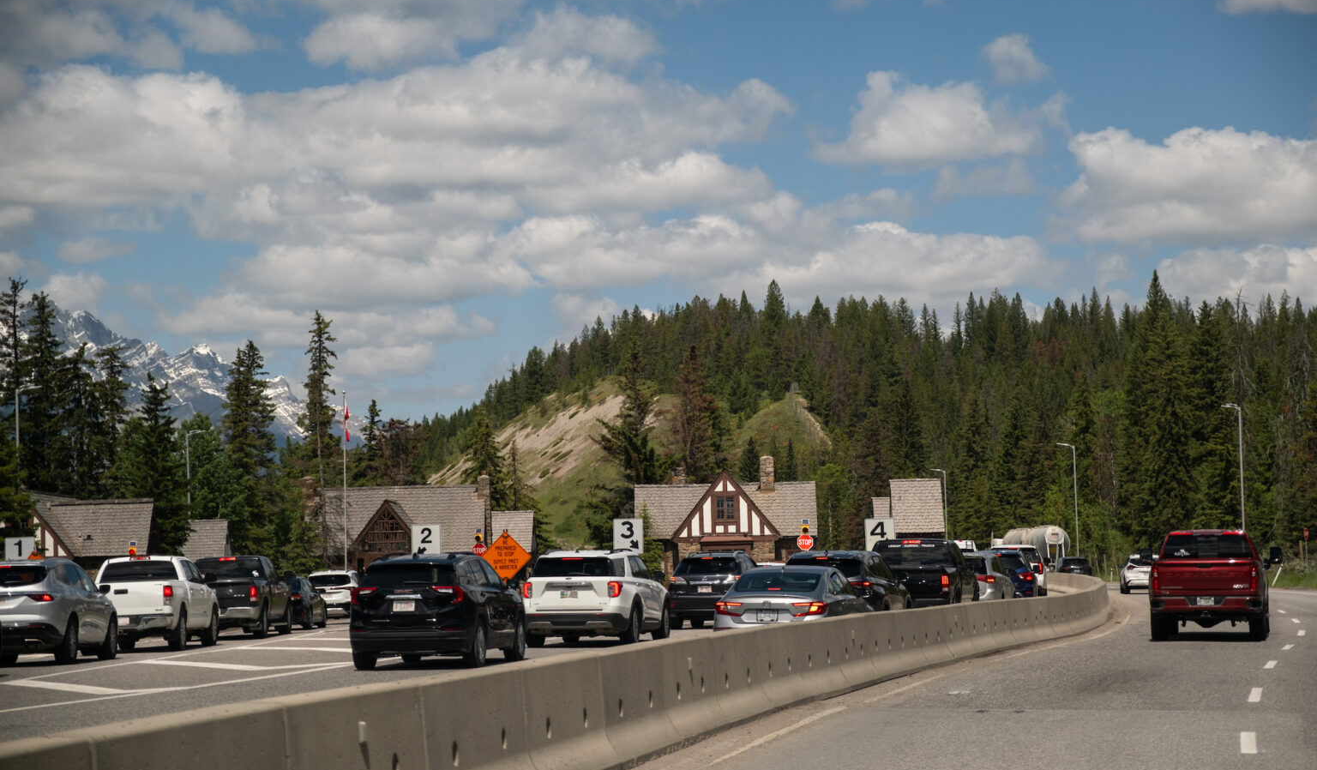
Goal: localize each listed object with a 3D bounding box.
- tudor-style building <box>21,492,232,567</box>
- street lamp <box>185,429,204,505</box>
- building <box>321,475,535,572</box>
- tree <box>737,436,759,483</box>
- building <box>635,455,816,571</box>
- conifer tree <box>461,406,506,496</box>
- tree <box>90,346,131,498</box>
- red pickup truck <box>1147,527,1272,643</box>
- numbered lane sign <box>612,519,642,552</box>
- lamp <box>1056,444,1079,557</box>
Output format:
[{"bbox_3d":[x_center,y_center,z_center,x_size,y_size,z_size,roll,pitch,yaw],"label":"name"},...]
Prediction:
[{"bbox_3d":[-25.545,7.809,136.814,11.000,5.800,7.500,-1,-4,0],"label":"tudor-style building"},{"bbox_3d":[-23.706,6.646,149.729,1.100,8.880,0.300,-1,-4,6],"label":"street lamp"},{"bbox_3d":[-11.042,7.507,140.795,10.400,6.400,7.000,-1,-4,0],"label":"building"},{"bbox_3d":[5.212,7.159,164.736,2.400,8.650,2.400,-1,-4,0],"label":"tree"},{"bbox_3d":[3.316,6.791,139.779,8.700,6.900,6.500,-1,-4,0],"label":"building"},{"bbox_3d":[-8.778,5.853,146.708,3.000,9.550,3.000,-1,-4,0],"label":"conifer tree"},{"bbox_3d":[-31.366,5.238,167.520,3.000,15.000,3.000,-1,-4,0],"label":"tree"},{"bbox_3d":[10.491,3.784,55.569,2.080,2.030,6.350,-2,-4,13],"label":"red pickup truck"},{"bbox_3d":[-0.944,4.550,88.000,0.900,1.040,0.060,-1,-4,6],"label":"numbered lane sign"},{"bbox_3d":[26.467,8.198,189.729,1.200,8.860,0.300,-1,-4,-4],"label":"lamp"}]

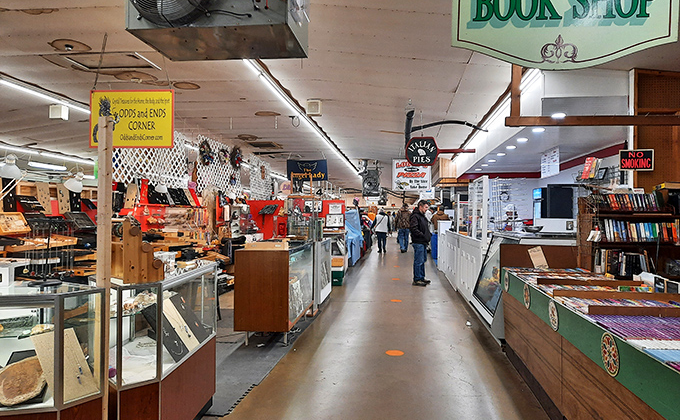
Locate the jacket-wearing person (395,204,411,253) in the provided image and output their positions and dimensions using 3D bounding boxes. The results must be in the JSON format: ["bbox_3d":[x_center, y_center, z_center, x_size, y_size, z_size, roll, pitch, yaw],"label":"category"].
[{"bbox_3d":[2.280,0.660,17.800,0.550,1.790,0.340,0,0,7],"label":"jacket-wearing person"}]

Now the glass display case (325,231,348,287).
[{"bbox_3d":[-0.110,1.010,10.950,0.550,1.040,1.100,0,0,7],"label":"glass display case"}]

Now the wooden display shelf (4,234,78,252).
[{"bbox_3d":[-2.860,0.310,4.700,0.320,0.090,1.050,0,0,-2],"label":"wooden display shelf"}]

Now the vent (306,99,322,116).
[{"bbox_3d":[-0.410,-1.640,7.880,0.240,0.240,0.140,0,0,7],"label":"vent"}]

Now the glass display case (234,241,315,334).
[{"bbox_3d":[-0.774,0.960,6.270,0.610,1.020,1.520,0,0,7],"label":"glass display case"}]

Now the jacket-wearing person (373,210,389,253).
[{"bbox_3d":[1.470,0.755,17.850,0.520,1.600,0.320,0,0,7],"label":"jacket-wearing person"}]

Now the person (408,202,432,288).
[{"bbox_3d":[1.660,0.670,10.120,0.360,1.770,0.500,0,0,18],"label":"person"}]

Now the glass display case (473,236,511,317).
[{"bbox_3d":[2.180,0.920,6.000,0.950,1.210,1.450,0,0,7],"label":"glass display case"}]

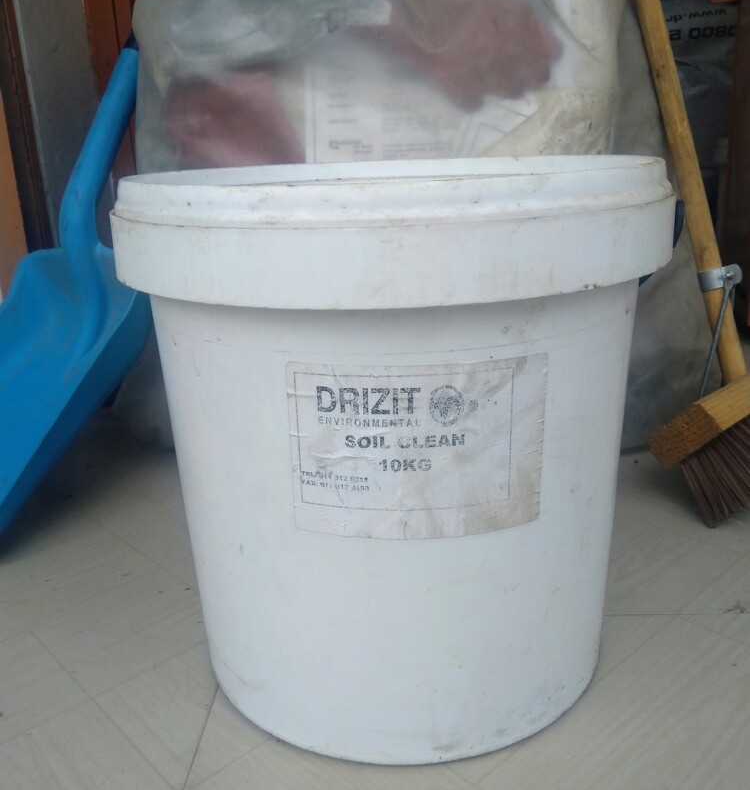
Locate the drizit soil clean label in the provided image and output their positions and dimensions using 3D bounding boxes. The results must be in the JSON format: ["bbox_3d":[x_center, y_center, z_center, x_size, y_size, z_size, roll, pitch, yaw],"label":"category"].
[{"bbox_3d":[0.024,0.029,0.406,0.135,0.098,0.017,-2,21,-3],"label":"drizit soil clean label"}]

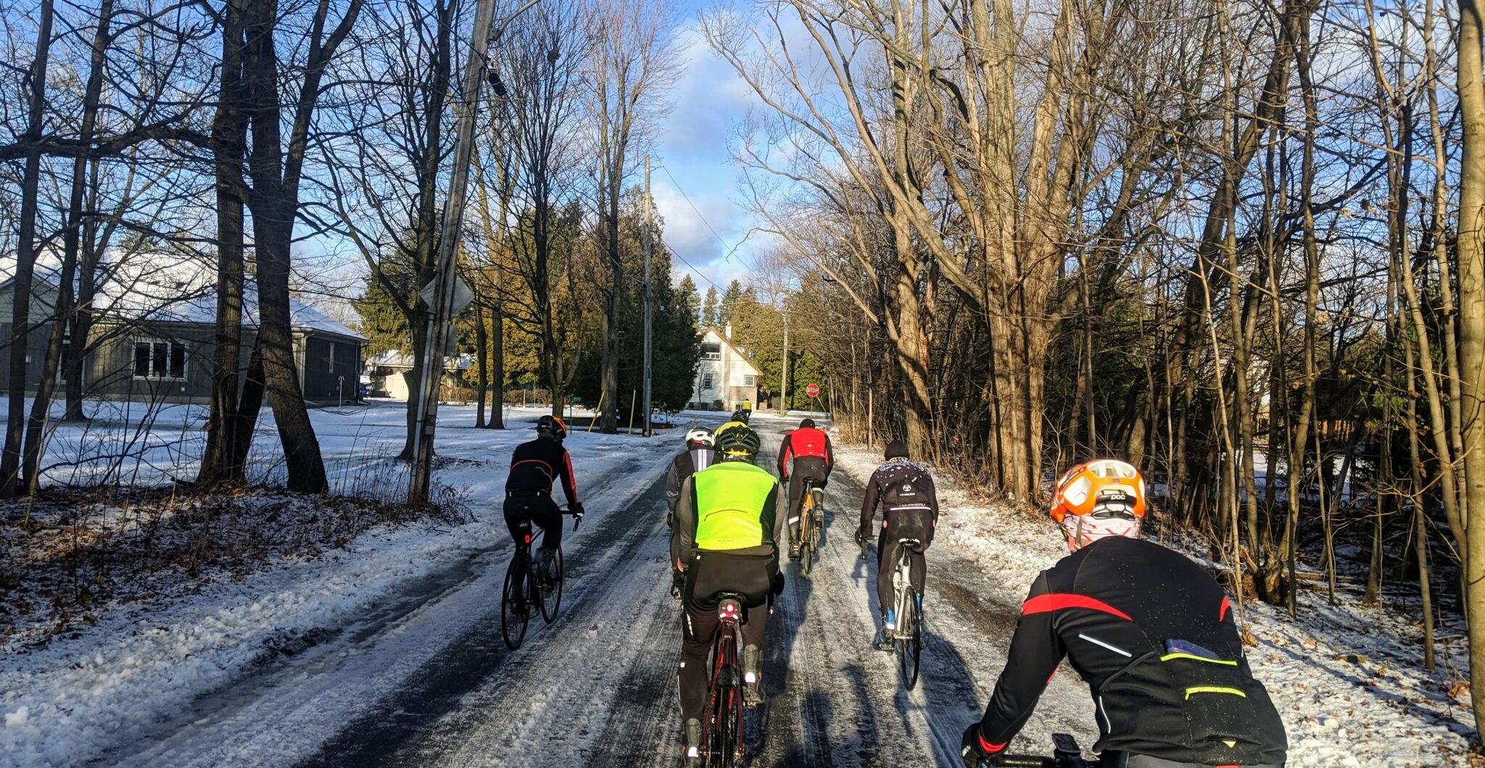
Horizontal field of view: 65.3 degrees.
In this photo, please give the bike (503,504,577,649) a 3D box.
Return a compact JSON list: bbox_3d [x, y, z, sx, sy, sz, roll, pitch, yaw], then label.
[{"bbox_3d":[-1.560,1.400,8.720,0.430,0.980,1.670,2,-1,5],"label":"bike"}]

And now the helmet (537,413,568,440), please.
[{"bbox_3d":[-1.446,0.331,8.800,0.210,0.180,0.280,1,-1,25],"label":"helmet"}]

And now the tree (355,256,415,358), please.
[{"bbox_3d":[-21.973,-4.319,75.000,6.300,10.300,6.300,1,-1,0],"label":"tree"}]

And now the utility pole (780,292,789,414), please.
[{"bbox_3d":[3.305,-2.292,88.000,0.320,9.500,0.320,3,-1,0],"label":"utility pole"}]

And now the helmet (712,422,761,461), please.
[{"bbox_3d":[-0.024,0.264,5.380,0.210,0.175,0.280,1,-1,-6],"label":"helmet"}]

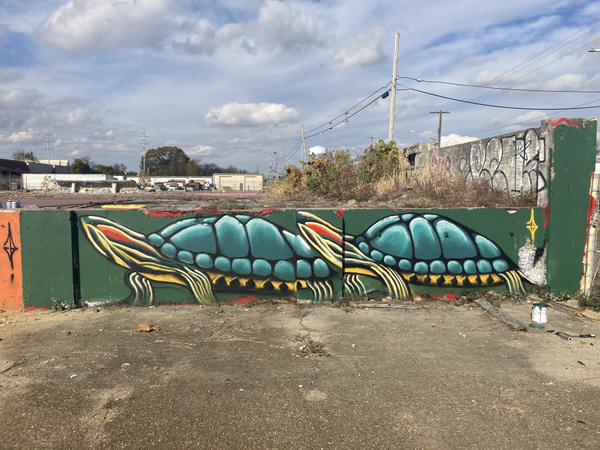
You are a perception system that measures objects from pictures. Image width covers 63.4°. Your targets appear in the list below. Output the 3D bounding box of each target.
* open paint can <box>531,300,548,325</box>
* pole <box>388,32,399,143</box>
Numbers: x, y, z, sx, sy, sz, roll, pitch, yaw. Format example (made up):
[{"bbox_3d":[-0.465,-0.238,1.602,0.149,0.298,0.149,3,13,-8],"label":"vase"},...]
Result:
[{"bbox_3d":[2.768,1.019,5.600,0.170,0.195,0.170,0,5,0],"label":"open paint can"},{"bbox_3d":[4.725,-5.480,24.914,0.250,8.550,0.250,2,5,0],"label":"pole"}]

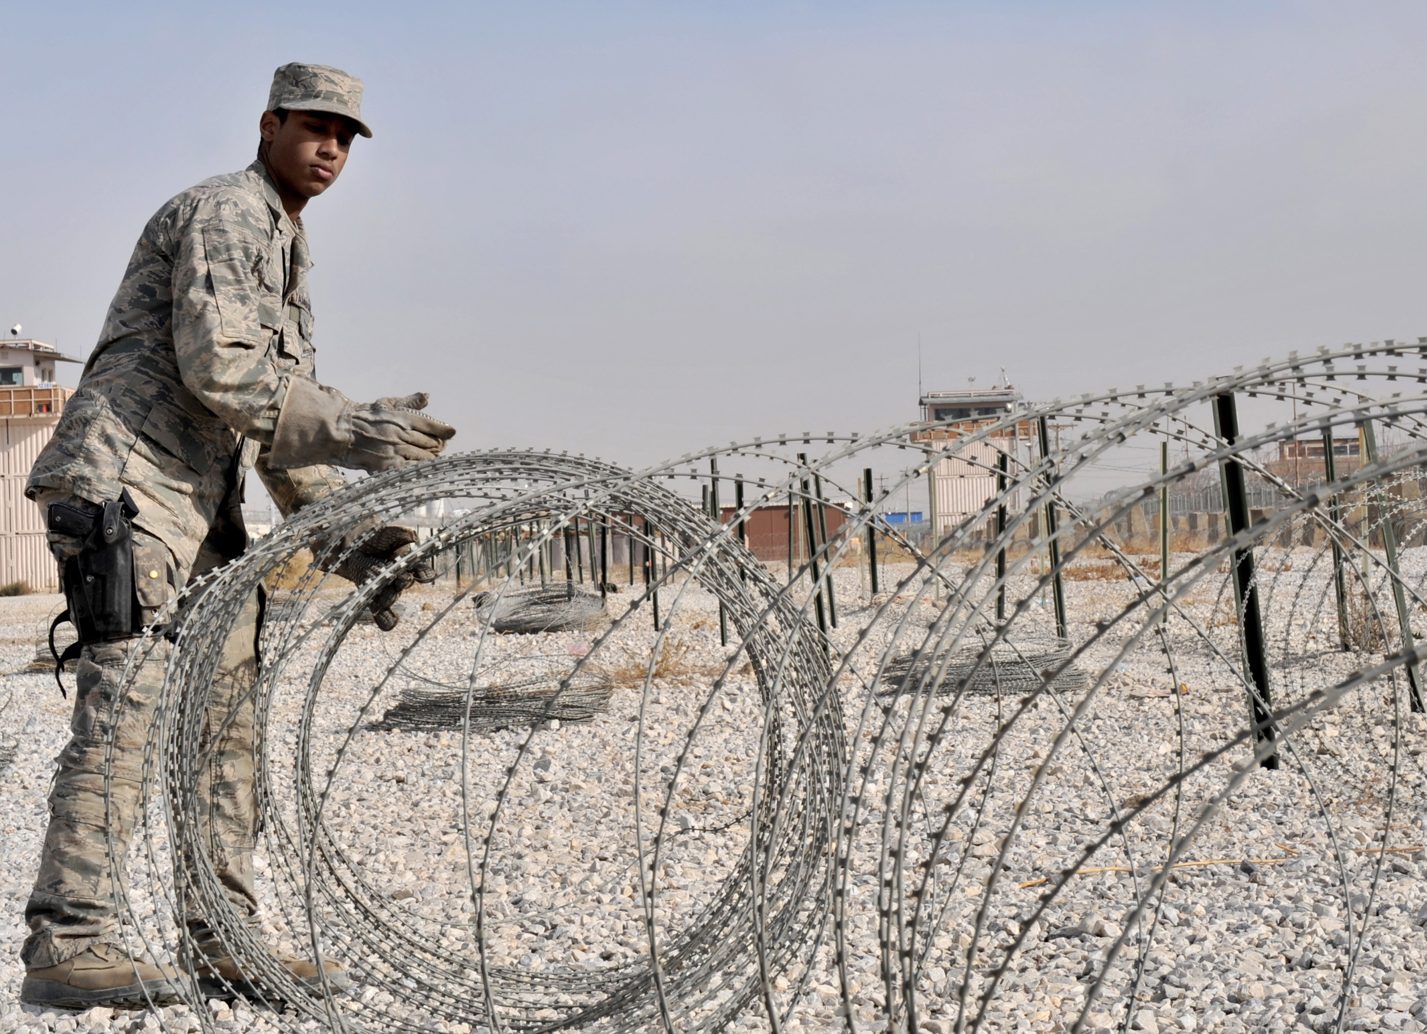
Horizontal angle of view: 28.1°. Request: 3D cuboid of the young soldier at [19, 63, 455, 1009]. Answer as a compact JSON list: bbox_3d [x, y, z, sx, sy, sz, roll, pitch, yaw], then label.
[{"bbox_3d":[-0.876,0.035,5.250,0.740,1.700,0.540,-2,-1,15],"label":"young soldier"}]

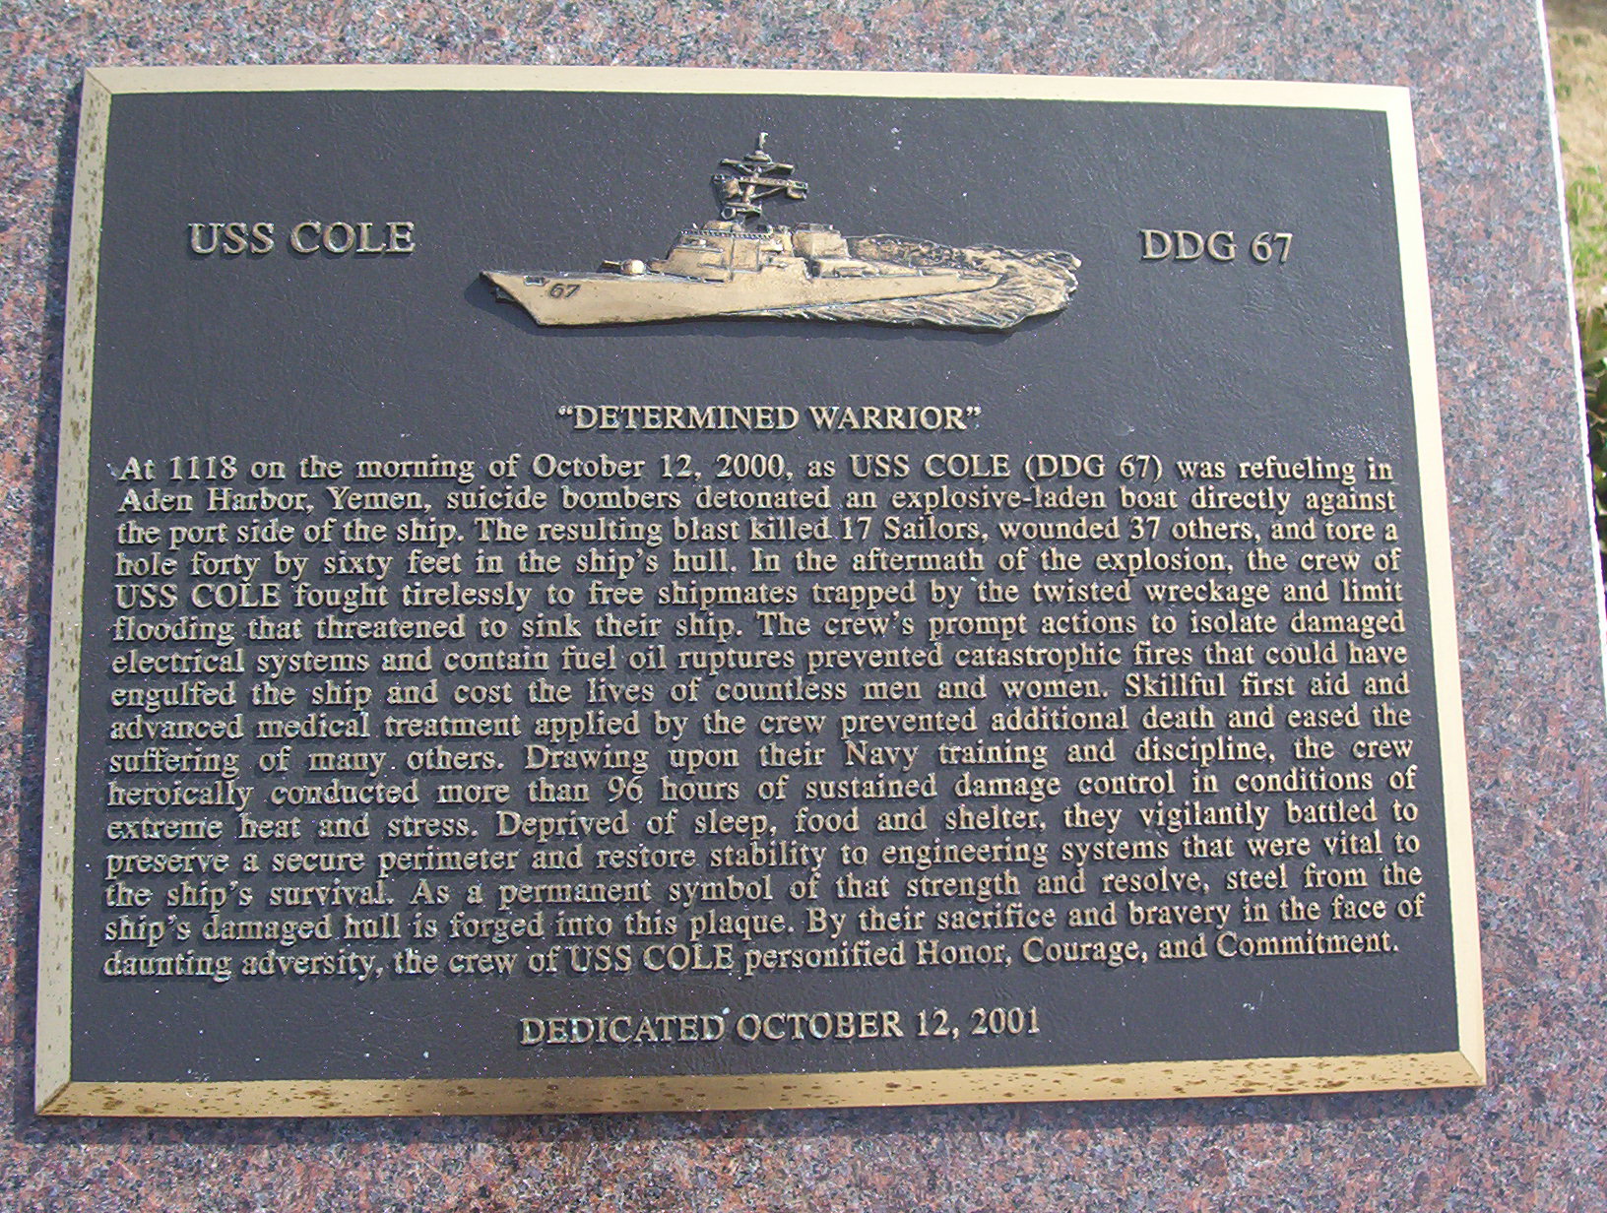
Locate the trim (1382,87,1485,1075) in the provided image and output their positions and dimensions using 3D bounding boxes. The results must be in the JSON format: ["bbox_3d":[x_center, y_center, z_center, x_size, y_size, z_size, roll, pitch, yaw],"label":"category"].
[{"bbox_3d":[0.282,-0.019,1.129,0.014,0.012,0.461,0,77,-5],"label":"trim"}]

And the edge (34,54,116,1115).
[{"bbox_3d":[-0.312,-0.017,1.080,0.014,0.012,0.461,0,77,-5],"label":"edge"}]

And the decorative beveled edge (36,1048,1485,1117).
[{"bbox_3d":[-0.010,0.200,1.055,0.610,0.012,0.014,0,77,-5],"label":"decorative beveled edge"}]

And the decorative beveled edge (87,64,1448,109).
[{"bbox_3d":[-0.019,-0.236,1.153,0.610,0.012,0.014,0,77,-5],"label":"decorative beveled edge"}]

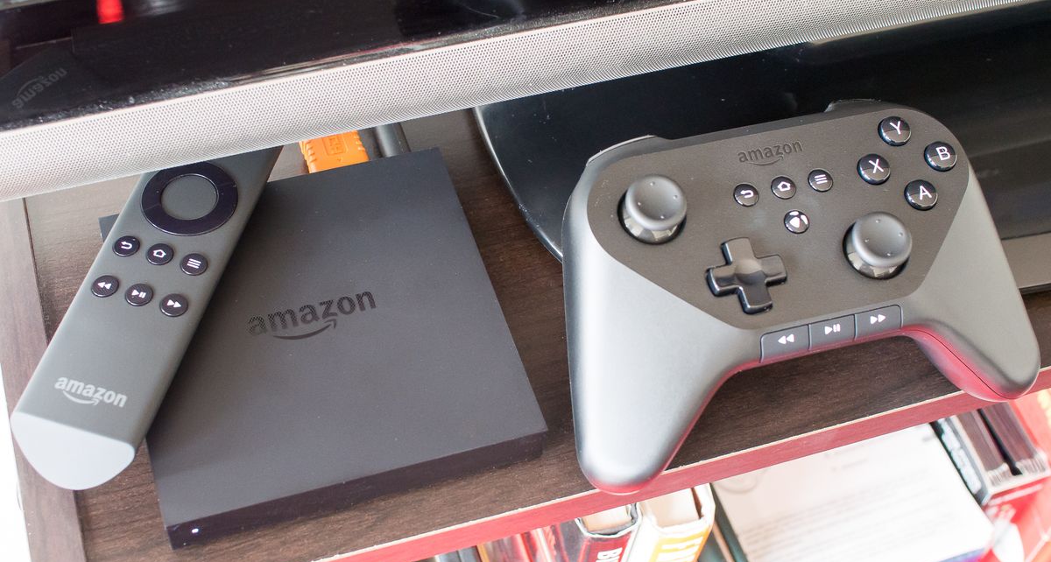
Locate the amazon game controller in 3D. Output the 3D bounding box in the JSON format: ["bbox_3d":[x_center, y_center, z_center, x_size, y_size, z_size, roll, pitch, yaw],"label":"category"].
[{"bbox_3d":[0.081,-0.005,0.476,0.155,0.061,0.109,-11,67,-12],"label":"amazon game controller"}]

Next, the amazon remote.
[{"bbox_3d":[-0.114,0.000,0.469,0.038,0.016,0.140,15,54,5],"label":"amazon remote"}]

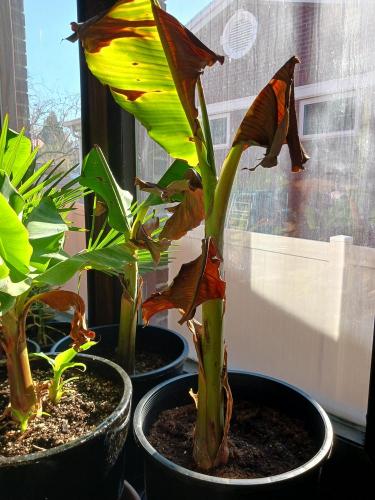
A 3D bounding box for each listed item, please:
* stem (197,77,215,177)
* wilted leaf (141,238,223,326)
[{"bbox_3d":[0.026,-0.169,0.535,0.015,0.136,0.016,-10,5,0],"label":"stem"},{"bbox_3d":[-0.005,0.040,0.525,0.106,0.113,0.070,2,9,9],"label":"wilted leaf"}]

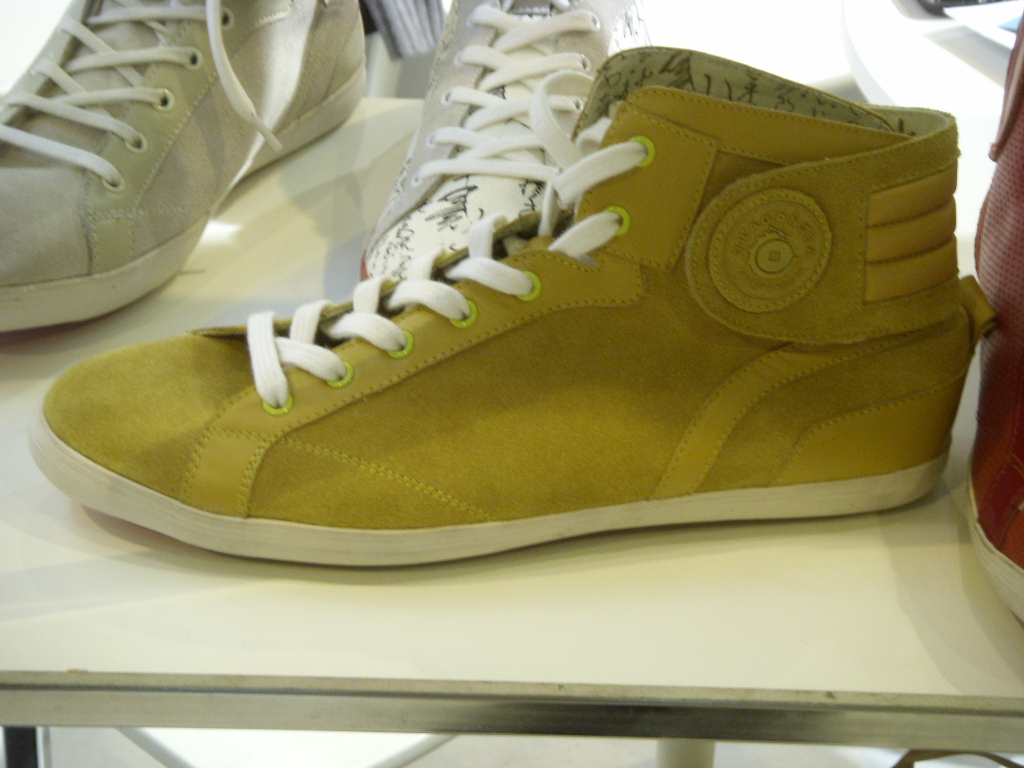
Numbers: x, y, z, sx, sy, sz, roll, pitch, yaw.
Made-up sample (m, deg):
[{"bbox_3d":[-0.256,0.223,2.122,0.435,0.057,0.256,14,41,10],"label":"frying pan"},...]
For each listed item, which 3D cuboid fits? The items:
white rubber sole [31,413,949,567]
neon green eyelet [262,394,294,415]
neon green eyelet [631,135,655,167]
[{"bbox_3d":[-0.004,0.019,0.584,0.297,0.030,0.102,-3,25,-7],"label":"white rubber sole"},{"bbox_3d":[-0.069,0.005,0.540,0.009,0.003,0.009,-1,65,-4],"label":"neon green eyelet"},{"bbox_3d":[0.037,-0.066,0.520,0.009,0.009,0.003,10,6,20],"label":"neon green eyelet"}]

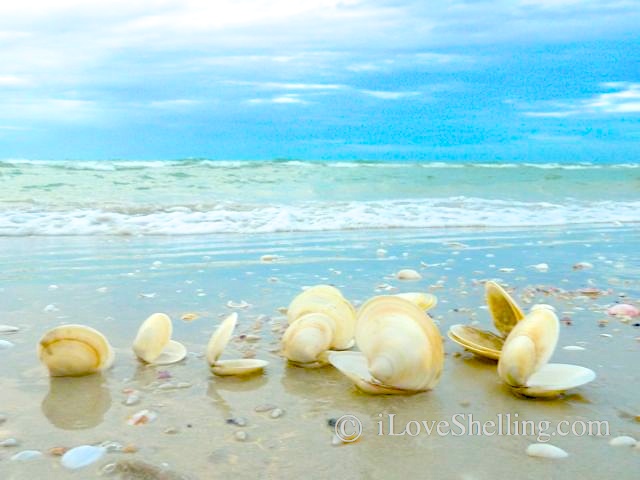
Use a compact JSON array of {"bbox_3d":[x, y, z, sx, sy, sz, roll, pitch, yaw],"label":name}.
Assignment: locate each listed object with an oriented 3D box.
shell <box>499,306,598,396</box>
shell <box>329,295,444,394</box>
[{"bbox_3d":[0.155,0.072,0.313,0.060,0.060,0.055,-5,11,-27],"label":"shell"},{"bbox_3d":[0.044,0.065,0.330,0.066,0.066,0.067,-4,11,-23],"label":"shell"}]

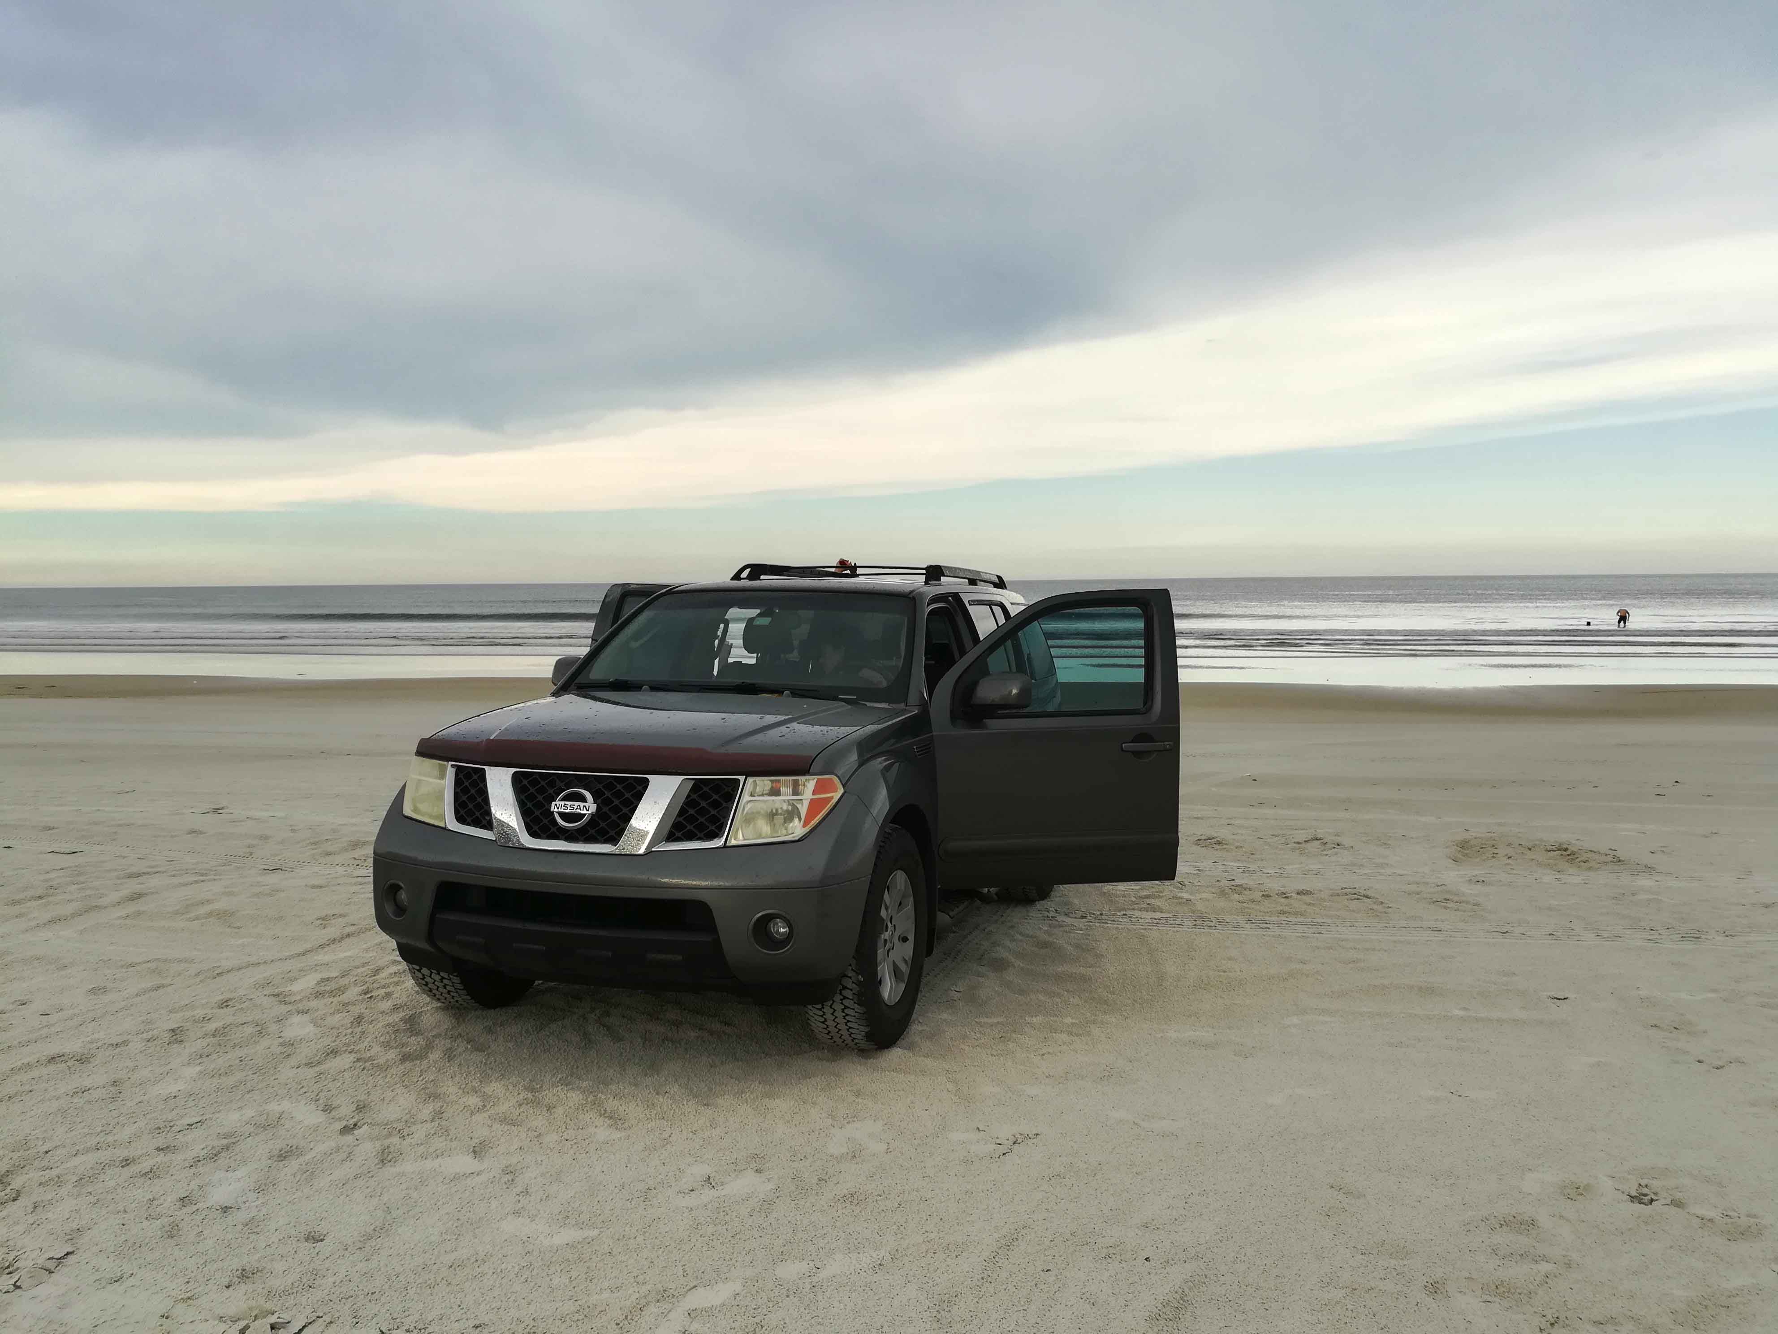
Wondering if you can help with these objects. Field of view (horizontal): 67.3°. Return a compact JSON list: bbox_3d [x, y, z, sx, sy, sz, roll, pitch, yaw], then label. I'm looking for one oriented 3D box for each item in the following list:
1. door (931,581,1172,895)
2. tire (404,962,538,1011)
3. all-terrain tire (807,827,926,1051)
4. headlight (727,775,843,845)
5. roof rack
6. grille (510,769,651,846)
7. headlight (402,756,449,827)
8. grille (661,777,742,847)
[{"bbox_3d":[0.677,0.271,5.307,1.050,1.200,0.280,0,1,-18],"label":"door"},{"bbox_3d":[-1.552,0.925,5.201,0.268,0.783,0.783,1,1,17],"label":"tire"},{"bbox_3d":[-0.077,0.954,4.747,0.268,0.783,0.783,1,1,17],"label":"all-terrain tire"},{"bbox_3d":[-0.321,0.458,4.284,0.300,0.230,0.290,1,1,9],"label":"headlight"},{"bbox_3d":[-0.035,-0.487,7.416,1.100,0.110,1.780,1,1,17],"label":"roof rack"},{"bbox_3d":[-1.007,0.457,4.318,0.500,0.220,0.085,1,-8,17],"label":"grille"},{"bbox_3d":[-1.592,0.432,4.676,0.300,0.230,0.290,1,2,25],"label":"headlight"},{"bbox_3d":[-0.594,0.455,4.232,0.230,0.215,0.085,1,-8,8],"label":"grille"}]

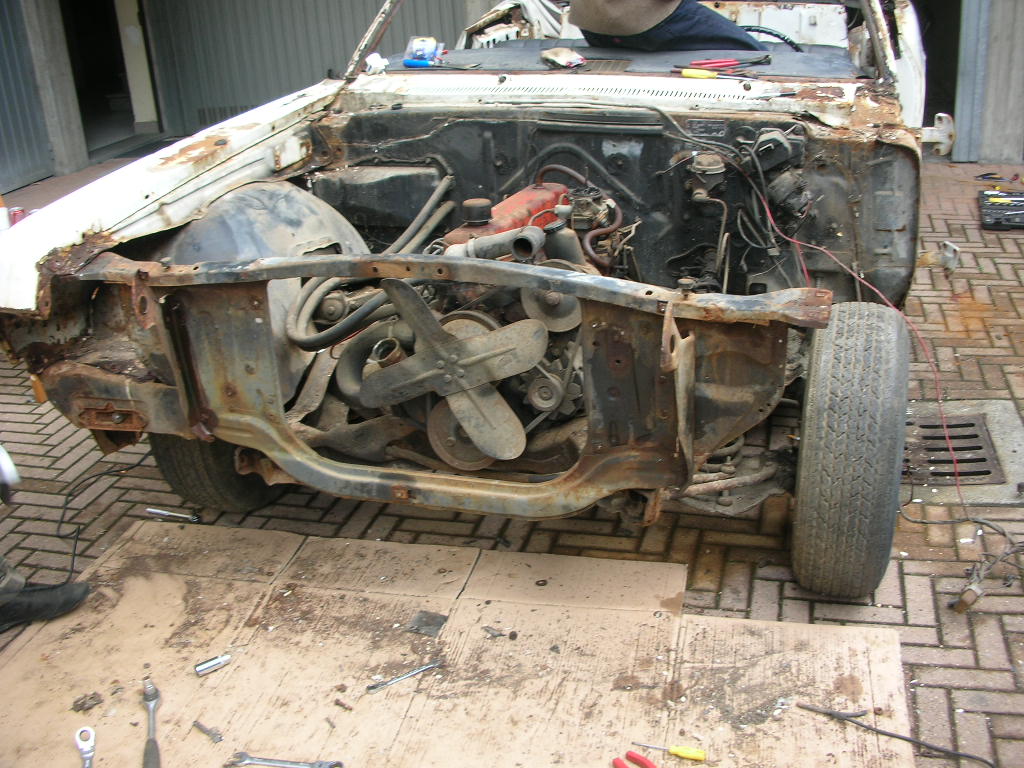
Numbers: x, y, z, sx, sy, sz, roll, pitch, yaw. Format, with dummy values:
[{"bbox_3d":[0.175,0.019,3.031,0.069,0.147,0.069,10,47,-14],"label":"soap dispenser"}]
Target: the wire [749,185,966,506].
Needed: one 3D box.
[{"bbox_3d":[0.743,-0.025,2.274,0.540,0.740,0.480,5,24,21],"label":"wire"}]

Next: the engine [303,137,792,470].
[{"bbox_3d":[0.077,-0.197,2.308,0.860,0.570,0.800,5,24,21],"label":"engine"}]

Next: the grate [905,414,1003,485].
[{"bbox_3d":[1.060,0.173,2.736,0.385,0.040,0.385,1,23,14],"label":"grate"}]

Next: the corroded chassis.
[{"bbox_3d":[-0.201,-0.010,1.954,1.540,0.520,0.320,5,24,21],"label":"corroded chassis"}]

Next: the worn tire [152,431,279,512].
[{"bbox_3d":[-0.698,0.021,2.627,0.170,0.595,0.595,1,23,14],"label":"worn tire"}]

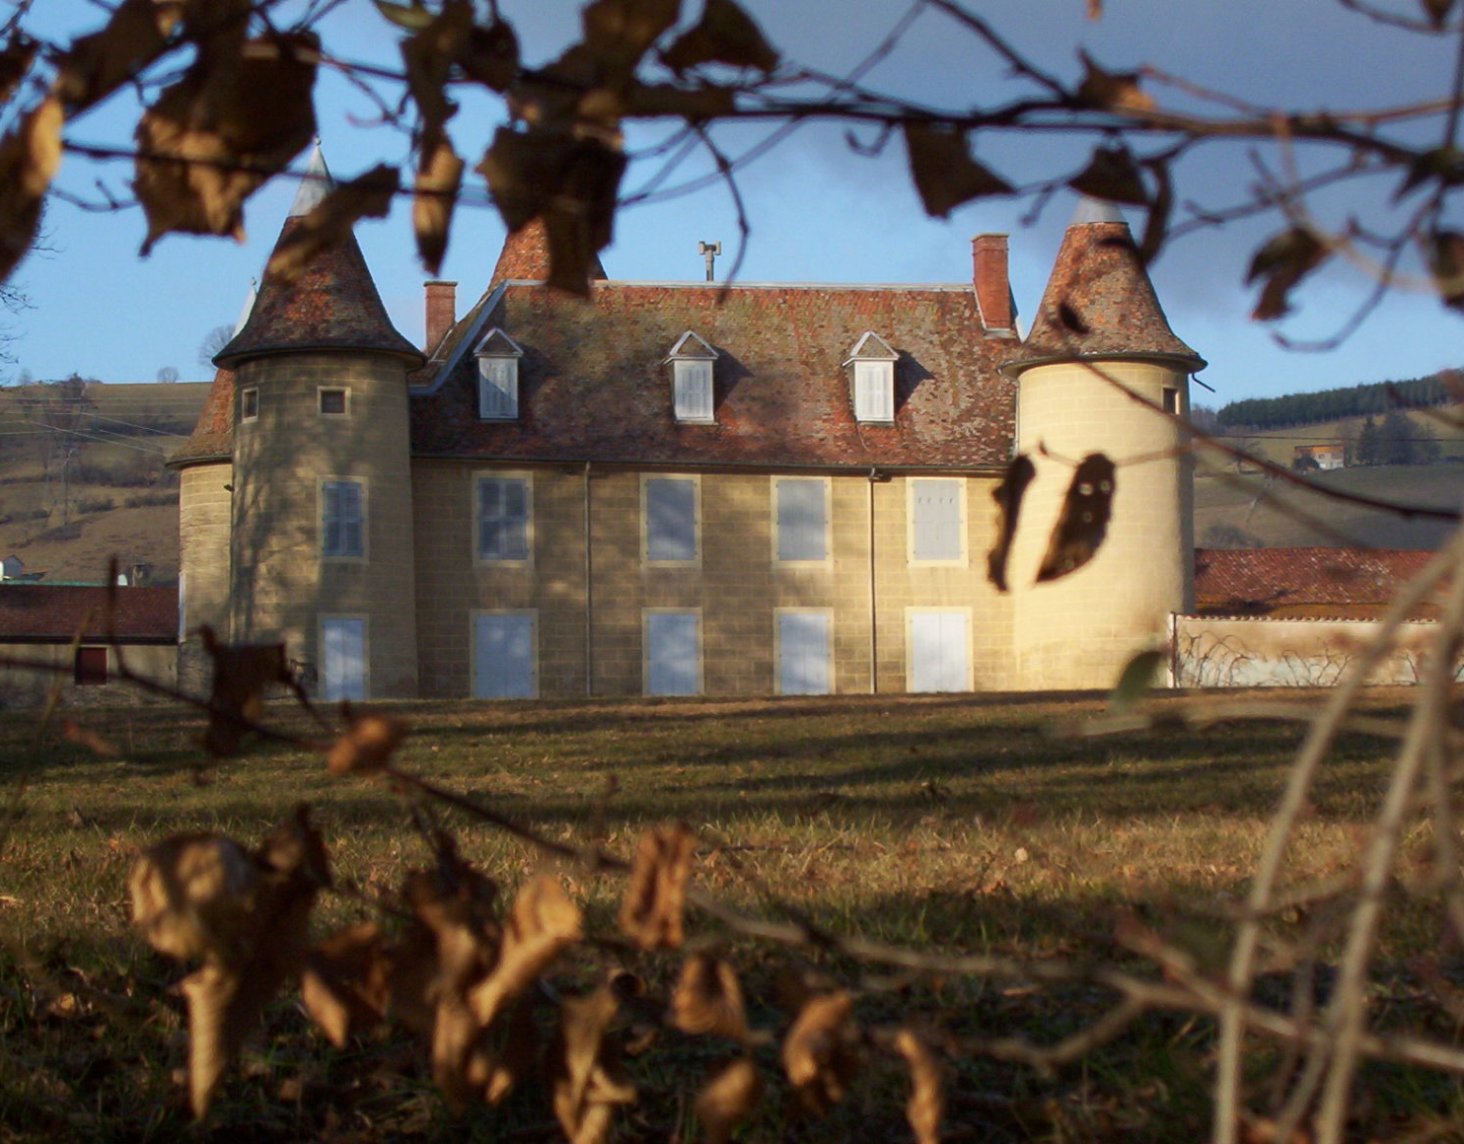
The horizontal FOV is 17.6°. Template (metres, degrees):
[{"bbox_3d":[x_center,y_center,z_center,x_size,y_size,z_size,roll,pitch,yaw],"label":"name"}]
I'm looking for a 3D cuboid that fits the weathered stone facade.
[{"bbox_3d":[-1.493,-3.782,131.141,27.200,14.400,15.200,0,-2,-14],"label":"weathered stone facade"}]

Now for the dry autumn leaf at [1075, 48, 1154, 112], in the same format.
[{"bbox_3d":[0.145,-0.187,1.800,0.031,0.026,0.020,0,-2,0],"label":"dry autumn leaf"}]

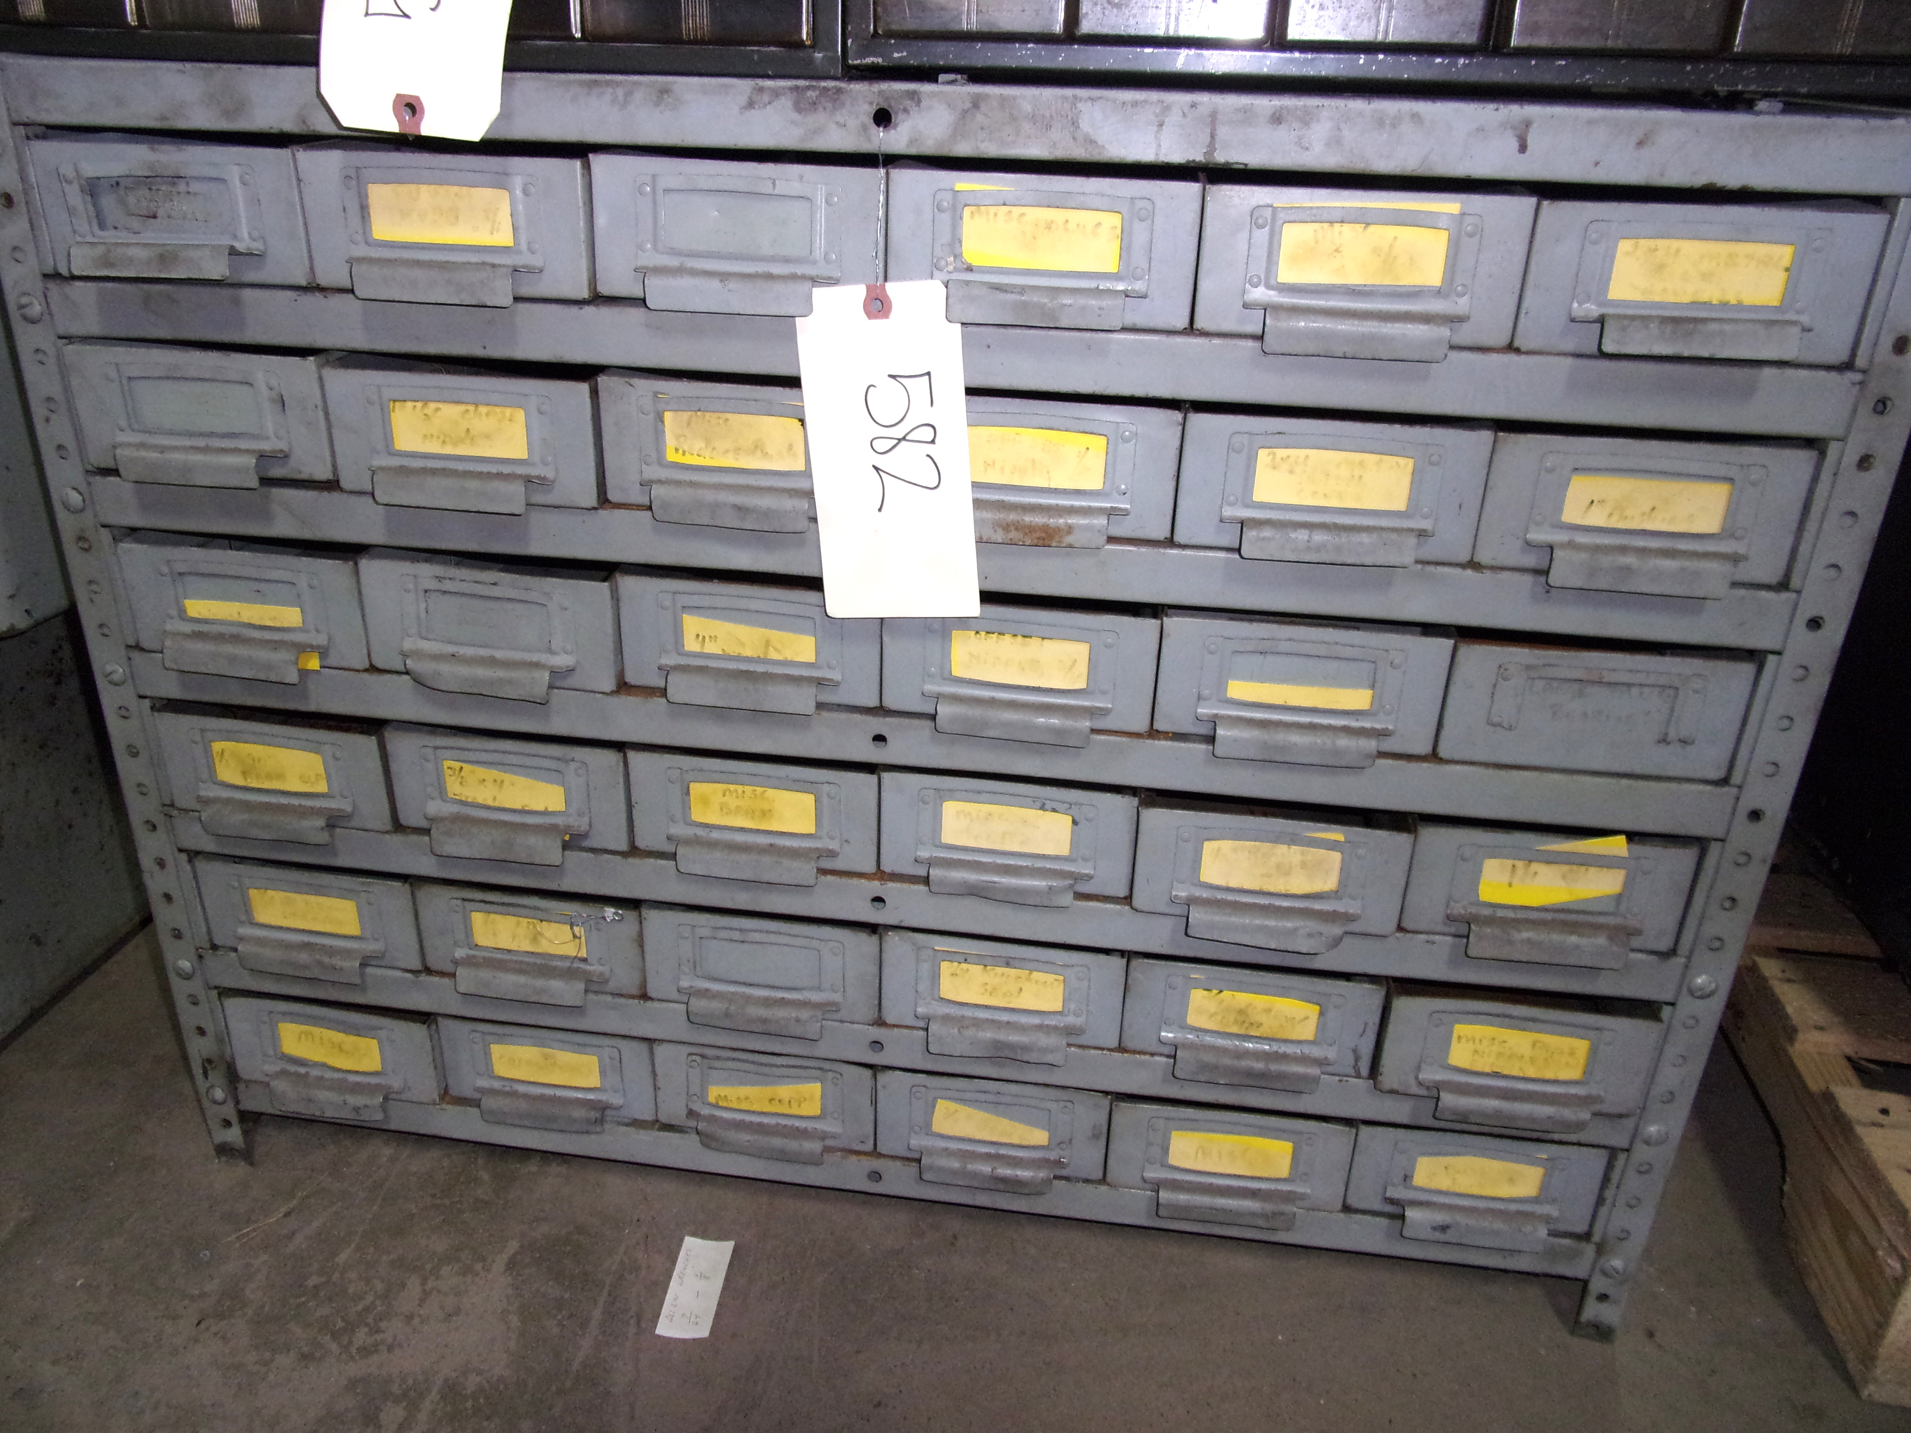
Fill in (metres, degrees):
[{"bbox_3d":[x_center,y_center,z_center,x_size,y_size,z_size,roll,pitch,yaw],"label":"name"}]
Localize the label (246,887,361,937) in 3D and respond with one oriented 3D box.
[{"bbox_3d":[-0.403,0.122,0.820,0.073,0.026,0.002,5,24,6],"label":"label"}]

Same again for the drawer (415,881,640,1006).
[{"bbox_3d":[-0.239,0.086,0.914,0.140,0.070,0.290,5,24,6],"label":"drawer"}]

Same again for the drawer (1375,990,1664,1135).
[{"bbox_3d":[0.326,0.134,0.851,0.141,0.067,0.309,5,24,6],"label":"drawer"}]

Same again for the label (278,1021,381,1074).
[{"bbox_3d":[-0.401,0.213,0.850,0.069,0.030,0.004,5,24,6],"label":"label"}]

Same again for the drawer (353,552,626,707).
[{"bbox_3d":[-0.234,-0.110,0.857,0.143,0.067,0.338,5,24,6],"label":"drawer"}]

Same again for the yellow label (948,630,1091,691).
[{"bbox_3d":[0.033,-0.028,0.683,0.071,0.025,0.002,5,24,6],"label":"yellow label"}]

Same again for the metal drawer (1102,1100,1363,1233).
[{"bbox_3d":[0.181,0.215,0.908,0.141,0.065,0.290,5,24,6],"label":"metal drawer"}]

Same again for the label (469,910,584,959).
[{"bbox_3d":[-0.259,0.134,0.804,0.073,0.026,0.002,5,24,6],"label":"label"}]

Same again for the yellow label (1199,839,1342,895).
[{"bbox_3d":[0.168,0.080,0.703,0.073,0.026,0.002,5,24,6],"label":"yellow label"}]

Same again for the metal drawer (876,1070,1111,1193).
[{"bbox_3d":[0.039,0.200,0.923,0.142,0.068,0.290,5,24,6],"label":"metal drawer"}]

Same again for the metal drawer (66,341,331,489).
[{"bbox_3d":[-0.380,-0.209,0.816,0.142,0.067,0.279,5,24,6],"label":"metal drawer"}]

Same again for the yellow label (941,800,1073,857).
[{"bbox_3d":[0.028,0.062,0.732,0.073,0.026,0.002,5,24,6],"label":"yellow label"}]

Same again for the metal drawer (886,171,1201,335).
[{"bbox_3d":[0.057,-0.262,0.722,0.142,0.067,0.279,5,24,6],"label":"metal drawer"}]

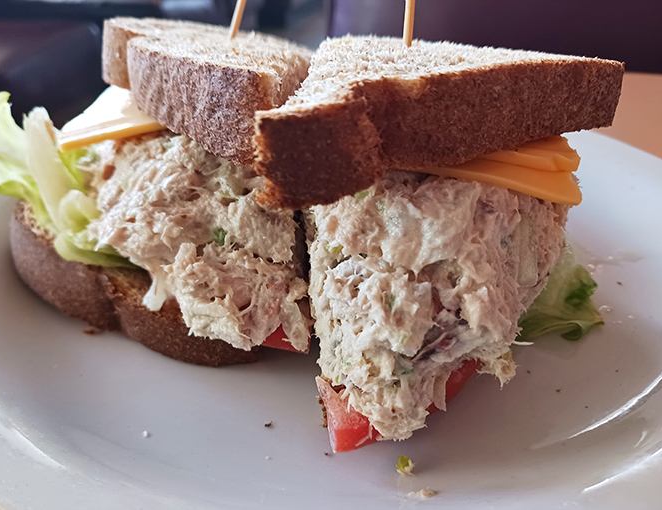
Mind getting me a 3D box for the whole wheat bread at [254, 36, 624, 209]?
[{"bbox_3d":[0.007,-0.050,0.157,0.108,0.019,0.106,-16,31,-28],"label":"whole wheat bread"}]

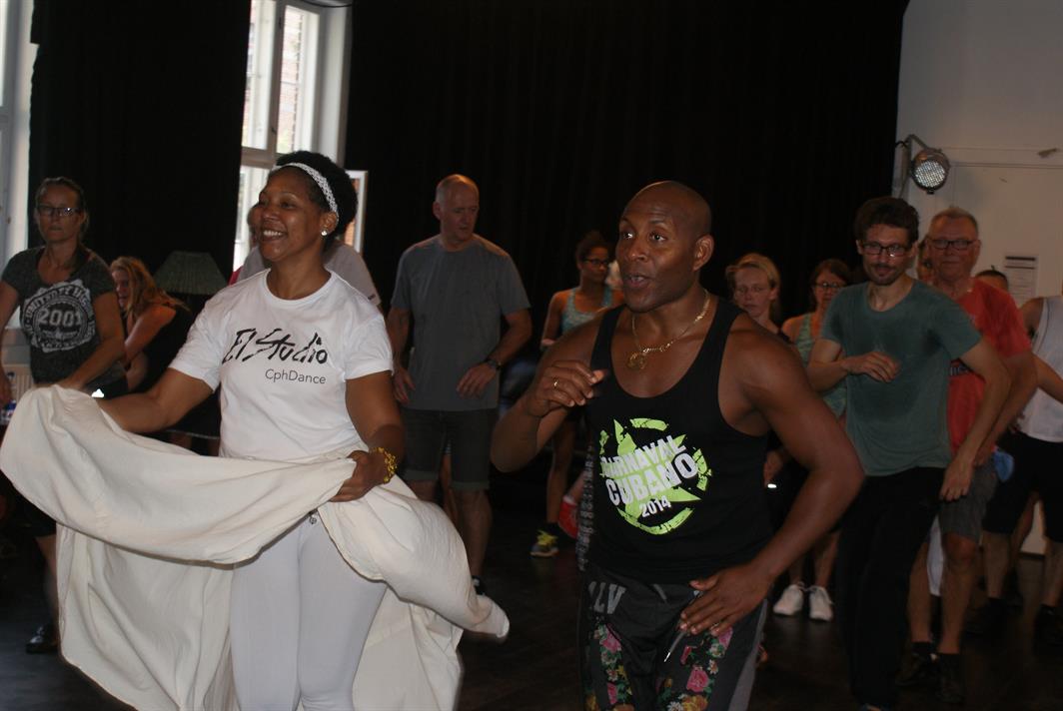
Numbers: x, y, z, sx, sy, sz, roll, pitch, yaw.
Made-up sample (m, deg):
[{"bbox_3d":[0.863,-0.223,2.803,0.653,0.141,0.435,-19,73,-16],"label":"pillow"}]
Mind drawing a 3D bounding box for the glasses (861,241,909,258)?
[{"bbox_3d":[1.155,-0.349,4.050,0.143,0.046,0.140,5,13,22],"label":"glasses"}]

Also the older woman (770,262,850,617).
[{"bbox_3d":[1.255,0.336,5.500,0.500,1.600,0.380,4,3,9],"label":"older woman"}]

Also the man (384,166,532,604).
[{"bbox_3d":[-0.304,0.157,5.220,0.600,1.800,0.420,4,3,0],"label":"man"}]

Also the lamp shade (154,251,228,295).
[{"bbox_3d":[-1.924,-0.465,7.000,0.430,0.245,0.430,3,3,-15],"label":"lamp shade"}]

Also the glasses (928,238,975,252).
[{"bbox_3d":[1.470,-0.389,4.340,0.145,0.045,0.140,5,6,24],"label":"glasses"}]

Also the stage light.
[{"bbox_3d":[2.211,-1.067,7.000,0.290,0.360,0.300,4,18,21],"label":"stage light"}]

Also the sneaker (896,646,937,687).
[{"bbox_3d":[1.402,1.132,4.530,0.110,0.115,0.290,5,3,35],"label":"sneaker"}]

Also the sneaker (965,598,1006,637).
[{"bbox_3d":[1.938,1.128,5.300,0.110,0.120,0.290,5,3,33],"label":"sneaker"}]

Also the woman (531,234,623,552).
[{"bbox_3d":[0.261,0.219,6.300,0.500,1.640,0.450,4,3,0],"label":"woman"}]

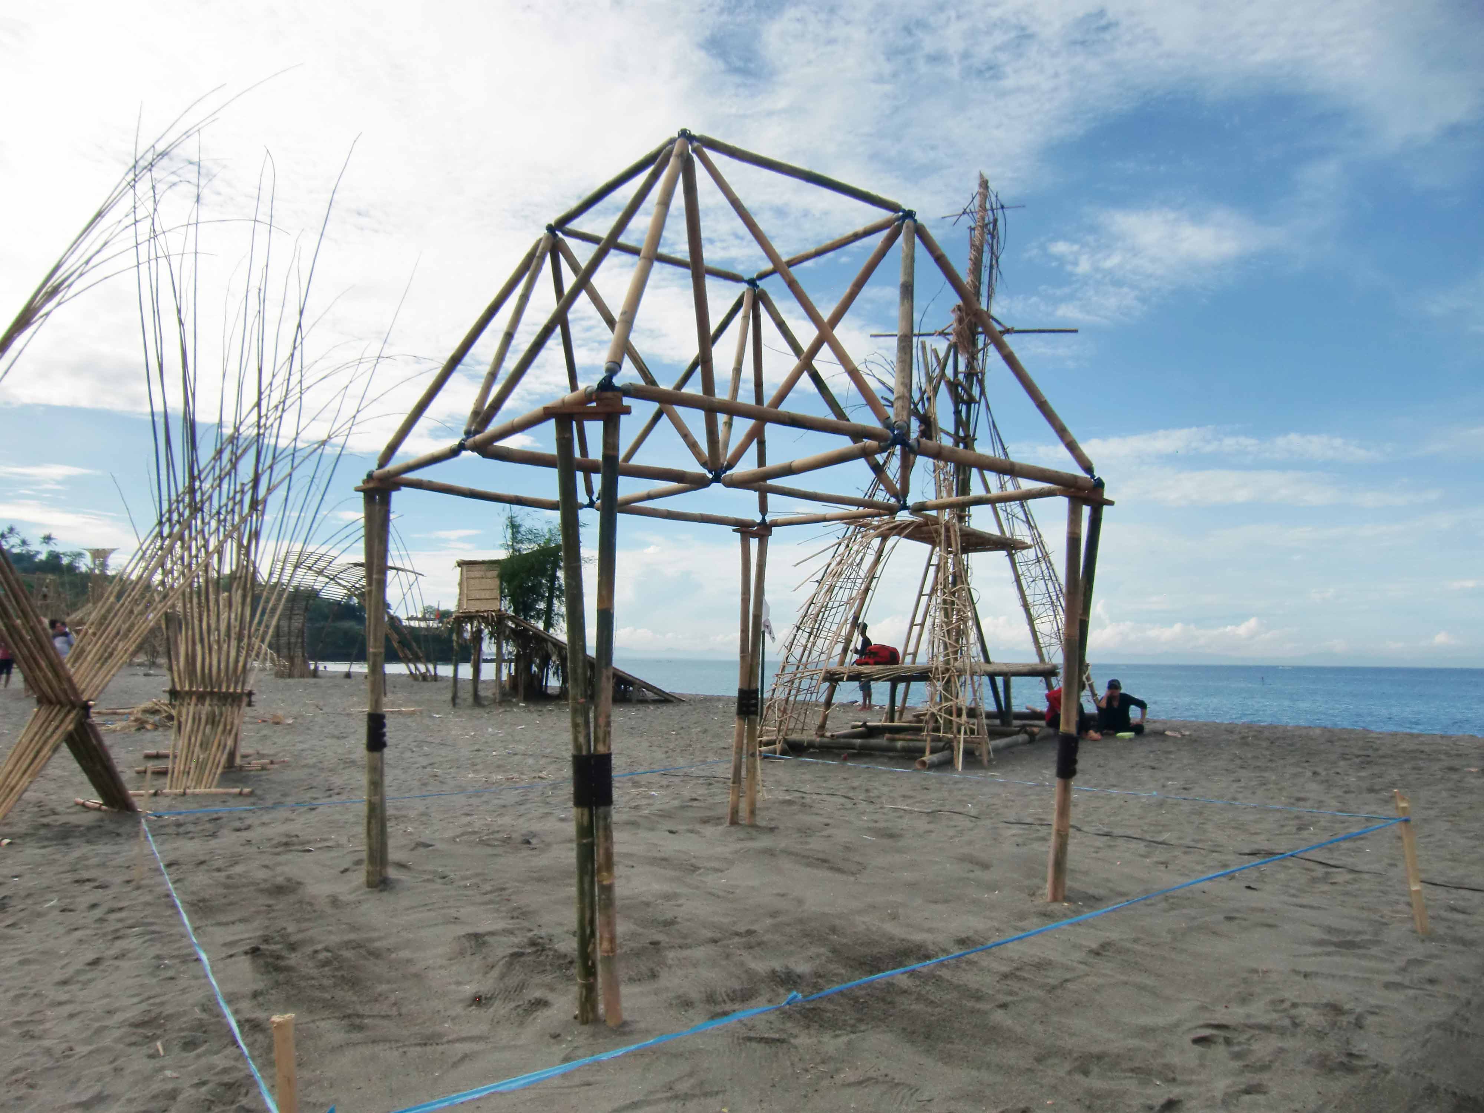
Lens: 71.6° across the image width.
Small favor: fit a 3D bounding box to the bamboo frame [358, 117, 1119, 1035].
[{"bbox_3d":[-0.178,-0.069,6.476,3.450,4.300,3.450,5,-7,-36],"label":"bamboo frame"}]

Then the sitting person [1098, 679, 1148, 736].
[{"bbox_3d":[5.502,2.189,14.940,0.720,0.797,0.650,-1,-6,11],"label":"sitting person"}]

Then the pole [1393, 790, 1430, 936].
[{"bbox_3d":[3.297,1.509,5.070,0.065,0.695,0.045,-7,-6,11],"label":"pole"}]

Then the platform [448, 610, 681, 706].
[{"bbox_3d":[-3.371,1.942,20.190,4.440,1.829,1.600,2,-6,-16],"label":"platform"}]

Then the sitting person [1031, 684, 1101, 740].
[{"bbox_3d":[4.715,2.232,14.839,0.850,0.775,0.600,-3,-7,33],"label":"sitting person"}]

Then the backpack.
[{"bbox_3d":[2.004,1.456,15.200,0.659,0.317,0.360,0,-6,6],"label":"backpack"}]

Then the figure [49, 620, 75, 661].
[{"bbox_3d":[-13.225,2.034,19.919,0.500,1.620,0.350,2,-6,-17],"label":"figure"}]

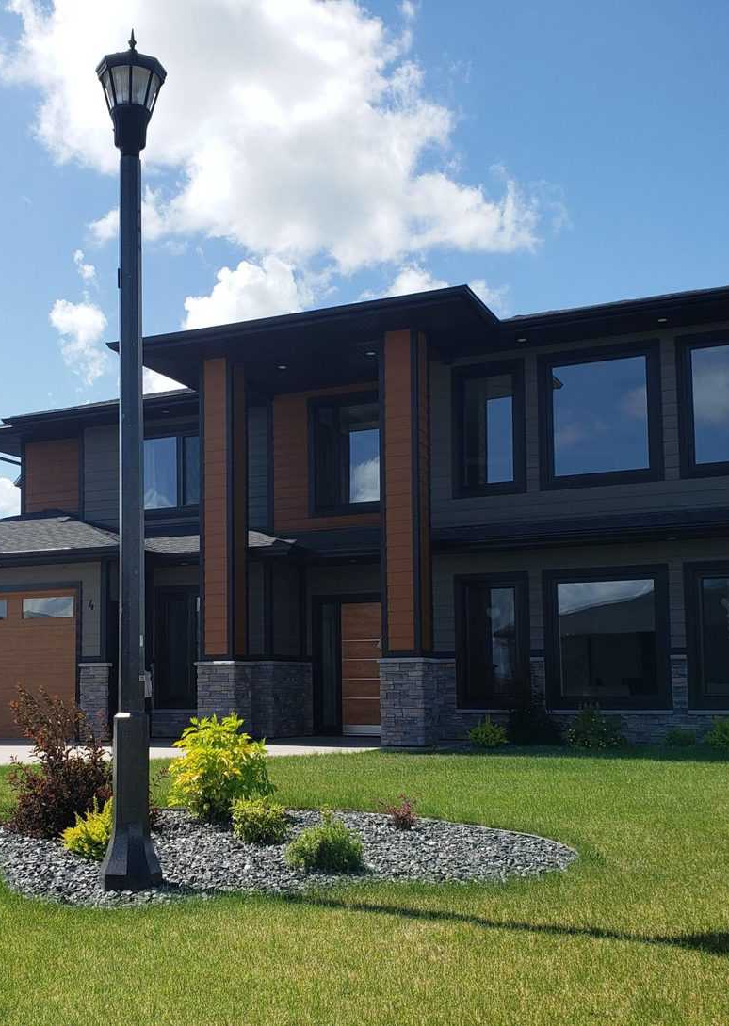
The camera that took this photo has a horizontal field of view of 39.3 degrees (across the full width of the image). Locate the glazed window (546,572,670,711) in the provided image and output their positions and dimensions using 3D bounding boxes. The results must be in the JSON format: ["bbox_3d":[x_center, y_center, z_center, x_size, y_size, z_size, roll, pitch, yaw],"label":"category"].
[{"bbox_3d":[3.242,1.682,13.688,1.669,1.913,0.140,-4,-7,25],"label":"glazed window"}]

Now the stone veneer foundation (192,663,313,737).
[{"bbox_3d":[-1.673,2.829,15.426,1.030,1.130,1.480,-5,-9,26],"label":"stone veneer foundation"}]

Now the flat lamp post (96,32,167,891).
[{"bbox_3d":[-1.536,-0.497,6.836,0.470,5.763,0.470,-1,-6,0],"label":"flat lamp post"}]

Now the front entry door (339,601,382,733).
[{"bbox_3d":[0.049,2.388,15.663,0.910,2.020,0.100,-5,-9,26],"label":"front entry door"}]

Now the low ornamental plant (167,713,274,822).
[{"bbox_3d":[-1.227,2.155,8.700,0.880,0.920,0.840,-1,-8,0],"label":"low ornamental plant"}]

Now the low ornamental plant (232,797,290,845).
[{"bbox_3d":[-0.803,2.375,7.900,0.430,0.370,0.420,-1,-8,0],"label":"low ornamental plant"}]

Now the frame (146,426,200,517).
[{"bbox_3d":[-3.070,-0.701,16.954,1.753,1.319,0.140,-4,-7,25],"label":"frame"}]

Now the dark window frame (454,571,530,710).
[{"bbox_3d":[1.796,1.804,14.357,1.088,1.900,0.140,-4,-7,25],"label":"dark window frame"}]

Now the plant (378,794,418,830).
[{"bbox_3d":[0.262,2.368,8.129,0.320,0.278,0.304,-1,-6,0],"label":"plant"}]

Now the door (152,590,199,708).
[{"bbox_3d":[-2.921,2.115,16.081,0.970,1.930,0.140,-5,-9,26],"label":"door"}]

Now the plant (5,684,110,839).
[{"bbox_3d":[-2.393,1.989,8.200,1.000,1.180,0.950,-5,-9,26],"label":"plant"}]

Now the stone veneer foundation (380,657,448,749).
[{"bbox_3d":[0.639,2.556,13.824,0.650,1.135,0.620,-5,-9,26],"label":"stone veneer foundation"}]

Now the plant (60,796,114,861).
[{"bbox_3d":[-1.970,2.263,7.350,0.420,0.440,0.410,-5,-9,26],"label":"plant"}]

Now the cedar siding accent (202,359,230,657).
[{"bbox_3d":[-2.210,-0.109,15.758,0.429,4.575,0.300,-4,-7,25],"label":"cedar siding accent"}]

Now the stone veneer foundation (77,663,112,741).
[{"bbox_3d":[-4.156,2.946,15.971,0.643,1.186,0.300,-4,-7,25],"label":"stone veneer foundation"}]

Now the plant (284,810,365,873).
[{"bbox_3d":[-0.273,2.207,6.963,0.547,0.367,0.520,-1,-6,0],"label":"plant"}]

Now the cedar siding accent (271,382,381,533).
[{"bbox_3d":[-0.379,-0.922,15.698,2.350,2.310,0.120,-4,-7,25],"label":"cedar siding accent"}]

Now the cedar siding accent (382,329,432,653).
[{"bbox_3d":[0.587,-0.308,14.192,0.560,4.510,0.480,-5,-9,26],"label":"cedar siding accent"}]

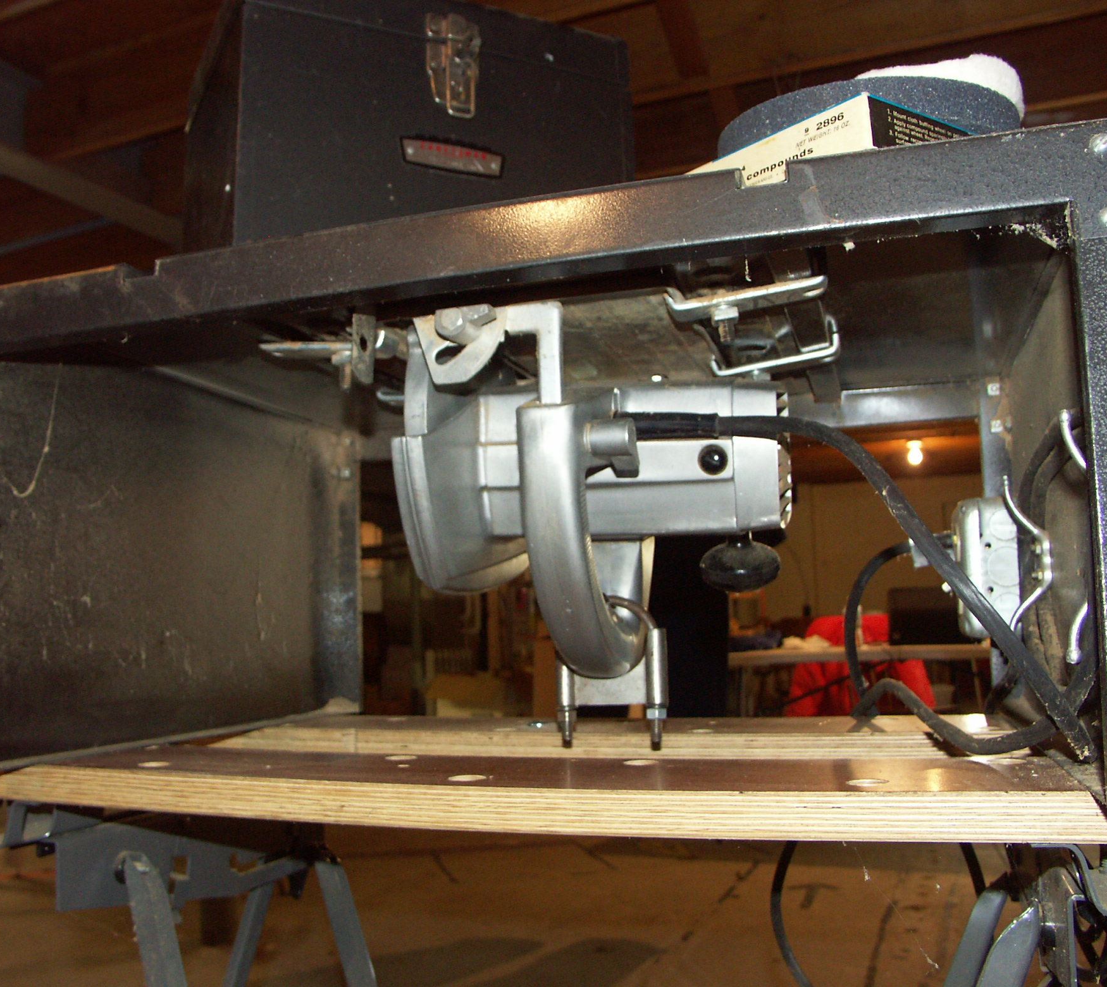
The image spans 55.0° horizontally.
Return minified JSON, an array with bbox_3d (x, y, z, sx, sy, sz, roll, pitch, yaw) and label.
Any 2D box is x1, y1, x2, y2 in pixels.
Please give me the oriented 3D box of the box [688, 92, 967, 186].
[{"bbox_3d":[0.142,-0.155,0.551,0.094,0.029,0.126,3,-7,-35],"label":"box"}]

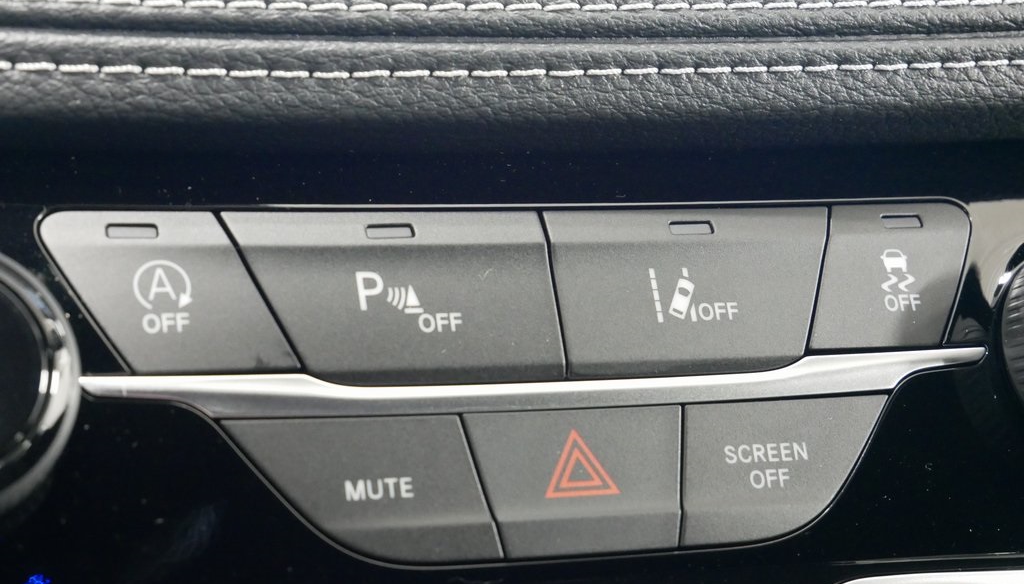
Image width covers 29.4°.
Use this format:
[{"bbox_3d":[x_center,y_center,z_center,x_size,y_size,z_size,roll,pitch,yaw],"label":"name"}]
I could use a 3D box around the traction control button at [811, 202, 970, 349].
[{"bbox_3d":[0.057,-0.001,0.301,0.032,0.024,0.009,-1,-23,-17],"label":"traction control button"}]

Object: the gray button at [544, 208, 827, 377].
[{"bbox_3d":[0.027,0.001,0.292,0.046,0.026,0.009,-1,-23,-17],"label":"gray button"}]

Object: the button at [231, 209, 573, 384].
[{"bbox_3d":[-0.017,0.002,0.278,0.047,0.026,0.009,-1,-23,-17],"label":"button"}]

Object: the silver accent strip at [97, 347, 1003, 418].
[{"bbox_3d":[0.007,0.014,0.279,0.135,0.007,0.008,-1,-23,-17],"label":"silver accent strip"}]

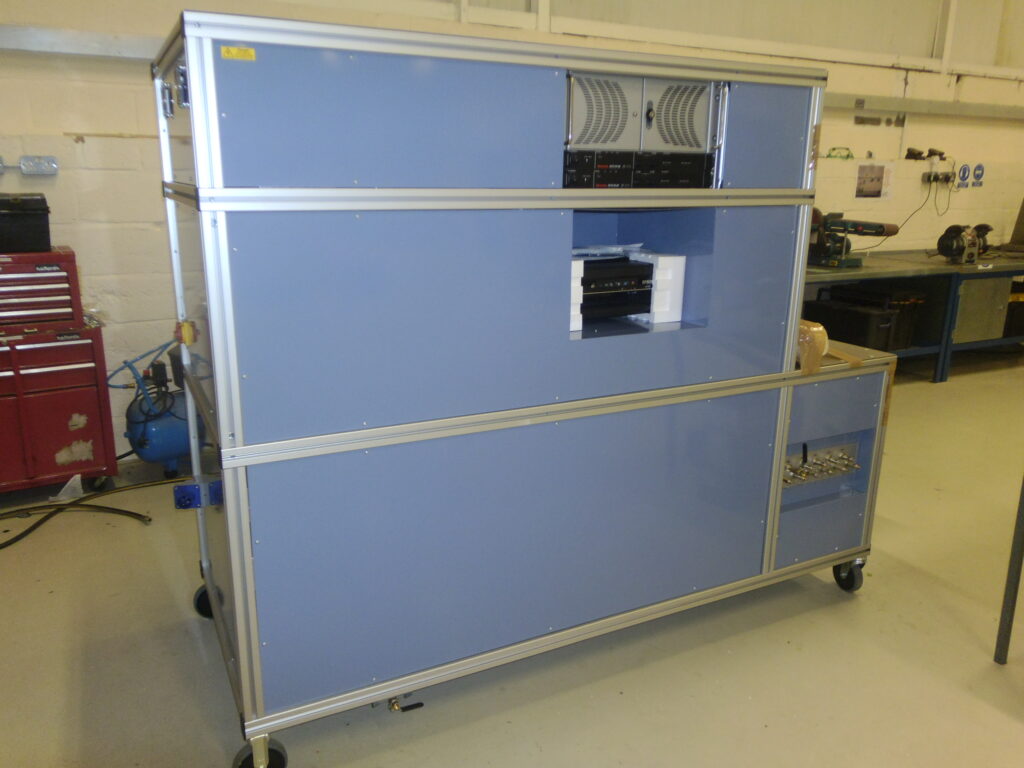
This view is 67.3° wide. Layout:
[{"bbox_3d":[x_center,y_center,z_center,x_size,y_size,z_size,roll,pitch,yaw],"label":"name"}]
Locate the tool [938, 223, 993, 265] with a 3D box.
[{"bbox_3d":[3.402,-1.049,5.776,0.370,0.275,0.210,-1,15,-7],"label":"tool"}]

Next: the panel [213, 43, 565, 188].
[{"bbox_3d":[-0.221,-0.558,1.647,0.773,0.270,0.015,-7,17,-27],"label":"panel"}]

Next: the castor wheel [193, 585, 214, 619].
[{"bbox_3d":[-1.007,0.724,2.560,0.125,0.125,0.042,-11,19,-37],"label":"castor wheel"}]

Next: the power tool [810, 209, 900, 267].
[{"bbox_3d":[2.318,-1.013,5.389,0.390,0.380,0.640,-7,17,-27],"label":"power tool"}]

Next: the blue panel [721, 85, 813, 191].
[{"bbox_3d":[0.696,-0.675,2.107,0.305,0.269,0.015,-7,17,-27],"label":"blue panel"}]

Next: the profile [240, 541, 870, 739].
[{"bbox_3d":[0.325,0.702,2.308,2.161,0.045,0.045,-6,17,-27],"label":"profile"}]

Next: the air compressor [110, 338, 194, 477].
[{"bbox_3d":[-1.733,0.113,3.829,0.420,0.640,0.350,-7,17,-27],"label":"air compressor"}]

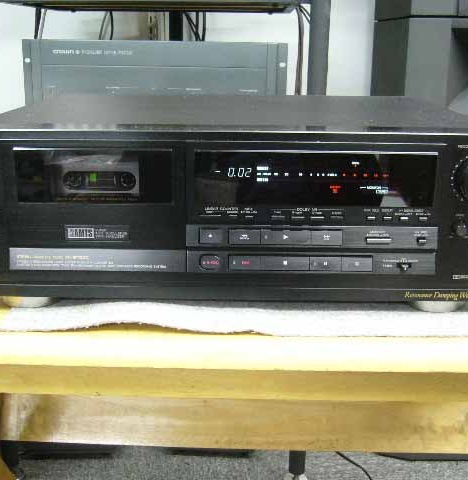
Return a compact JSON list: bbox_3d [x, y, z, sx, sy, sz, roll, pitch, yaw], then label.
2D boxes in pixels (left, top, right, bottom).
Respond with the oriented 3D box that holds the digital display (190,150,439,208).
[{"bbox_3d":[0.063,-0.047,0.500,0.186,0.044,0.006,1,17,0],"label":"digital display"}]

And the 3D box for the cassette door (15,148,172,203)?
[{"bbox_3d":[-0.108,-0.050,0.502,0.122,0.043,0.010,1,17,0],"label":"cassette door"}]

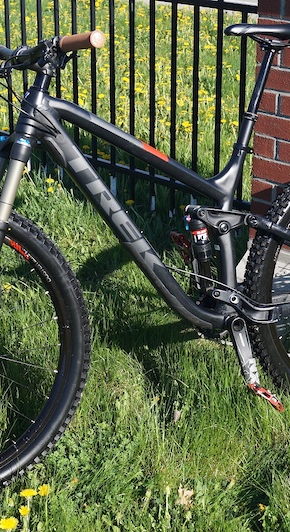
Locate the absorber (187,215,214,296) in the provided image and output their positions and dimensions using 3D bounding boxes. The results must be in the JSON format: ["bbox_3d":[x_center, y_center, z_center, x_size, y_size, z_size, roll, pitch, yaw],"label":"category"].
[{"bbox_3d":[0.144,-0.025,2.533,0.056,0.217,0.052,-7,11,1],"label":"absorber"}]

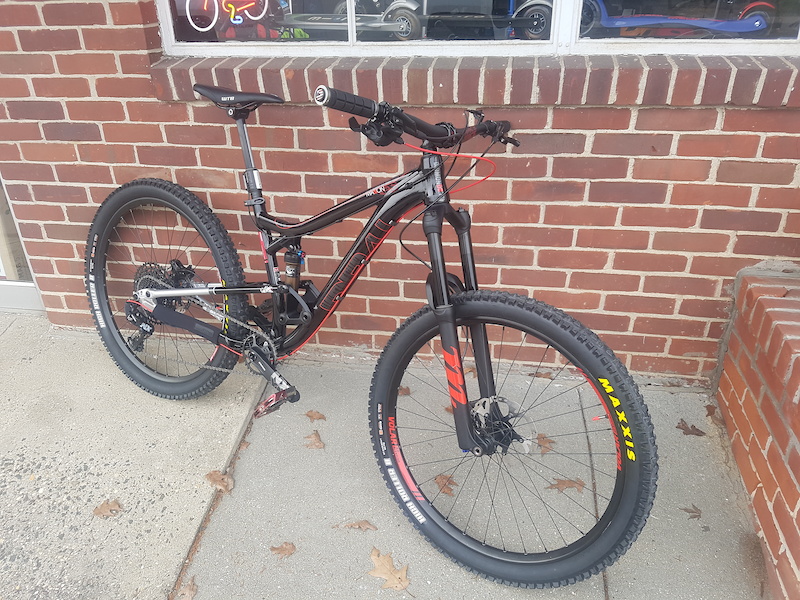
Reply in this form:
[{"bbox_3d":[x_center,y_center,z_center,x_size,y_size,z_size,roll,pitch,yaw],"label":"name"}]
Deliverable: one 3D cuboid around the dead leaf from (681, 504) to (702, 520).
[{"bbox_3d":[0.755,0.551,1.558,0.054,0.015,0.046,-2,34,1],"label":"dead leaf"}]

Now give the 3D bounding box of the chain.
[{"bbox_3d":[-0.592,0.099,1.767,0.590,0.200,0.040,12,16,28],"label":"chain"}]

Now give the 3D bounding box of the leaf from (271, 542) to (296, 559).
[{"bbox_3d":[-0.296,0.637,1.530,0.067,0.020,0.043,-2,34,1],"label":"leaf"}]

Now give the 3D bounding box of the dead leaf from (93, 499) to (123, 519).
[{"bbox_3d":[-0.797,0.568,1.637,0.080,0.022,0.061,-2,34,1],"label":"dead leaf"}]

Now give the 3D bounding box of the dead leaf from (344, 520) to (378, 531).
[{"bbox_3d":[-0.101,0.590,1.572,0.089,0.022,0.029,-2,34,1],"label":"dead leaf"}]

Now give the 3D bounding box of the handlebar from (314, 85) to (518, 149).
[{"bbox_3d":[0.105,-0.379,1.315,0.150,0.105,0.790,21,21,29],"label":"handlebar"}]

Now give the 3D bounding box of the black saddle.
[{"bbox_3d":[-0.415,-0.524,1.592,0.275,0.060,0.140,20,19,26],"label":"black saddle"}]

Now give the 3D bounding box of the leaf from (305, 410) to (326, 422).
[{"bbox_3d":[-0.264,0.363,1.873,0.069,0.018,0.048,-2,34,1],"label":"leaf"}]

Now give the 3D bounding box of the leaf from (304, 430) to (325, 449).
[{"bbox_3d":[-0.256,0.418,1.802,0.060,0.020,0.067,-2,34,1],"label":"leaf"}]

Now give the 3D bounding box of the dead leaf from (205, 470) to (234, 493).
[{"bbox_3d":[-0.508,0.510,1.691,0.084,0.020,0.072,-2,34,1],"label":"dead leaf"}]

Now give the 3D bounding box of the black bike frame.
[{"bbox_3d":[-0.075,-0.072,1.483,0.860,0.620,0.170,20,19,26],"label":"black bike frame"}]

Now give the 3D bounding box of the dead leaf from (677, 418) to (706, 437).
[{"bbox_3d":[0.857,0.374,1.767,0.083,0.020,0.067,-2,34,1],"label":"dead leaf"}]

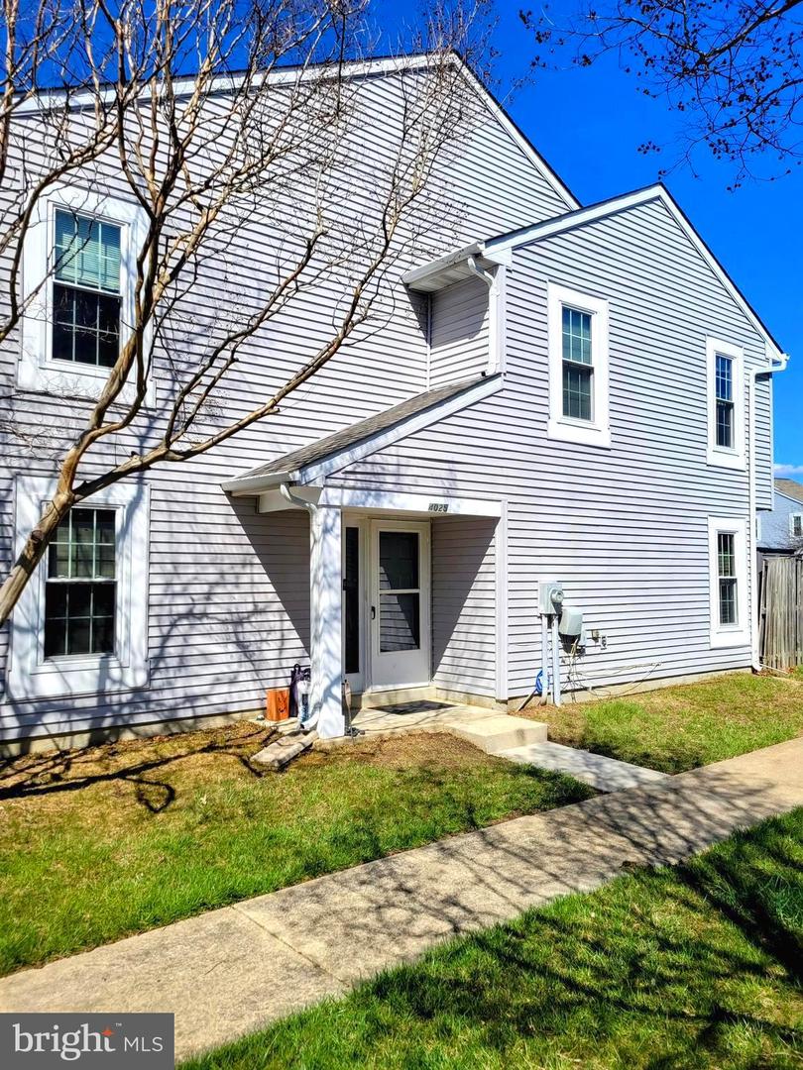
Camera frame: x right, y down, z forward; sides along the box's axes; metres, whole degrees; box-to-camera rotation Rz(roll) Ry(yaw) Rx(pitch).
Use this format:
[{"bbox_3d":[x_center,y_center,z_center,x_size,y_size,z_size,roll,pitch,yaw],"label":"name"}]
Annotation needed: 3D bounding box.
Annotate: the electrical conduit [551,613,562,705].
[{"bbox_3d":[1.860,1.493,9.616,0.068,1.110,0.068,2,-3,-38],"label":"electrical conduit"}]

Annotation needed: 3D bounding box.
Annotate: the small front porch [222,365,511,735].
[{"bbox_3d":[-0.272,0.047,8.722,3.070,3.901,1.259,2,-3,-38],"label":"small front porch"}]

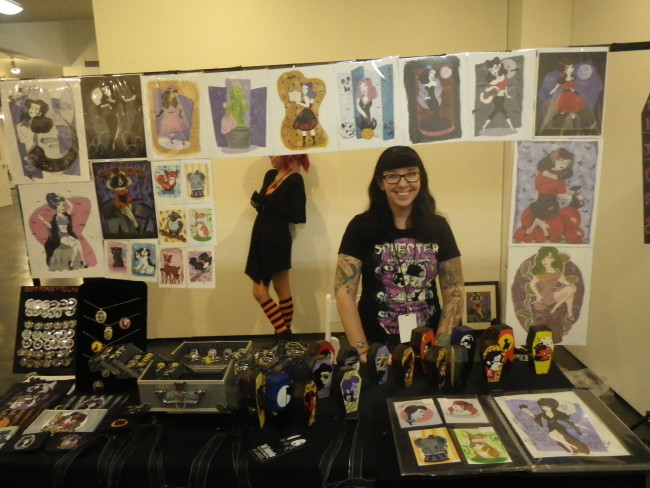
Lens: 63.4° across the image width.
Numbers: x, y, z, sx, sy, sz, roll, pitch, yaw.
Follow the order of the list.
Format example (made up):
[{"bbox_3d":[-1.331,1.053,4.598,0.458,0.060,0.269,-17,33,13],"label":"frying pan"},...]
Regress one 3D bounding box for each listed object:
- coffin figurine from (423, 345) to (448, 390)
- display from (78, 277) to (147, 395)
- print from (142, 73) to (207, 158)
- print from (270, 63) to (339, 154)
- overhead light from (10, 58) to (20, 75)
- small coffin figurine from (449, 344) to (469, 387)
[{"bbox_3d":[0.326,0.360,1.539,0.062,0.121,0.041,-12,15,-39],"label":"coffin figurine"},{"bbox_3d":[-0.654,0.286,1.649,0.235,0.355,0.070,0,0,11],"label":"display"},{"bbox_3d":[-0.509,-0.436,1.804,0.217,0.280,0.008,-1,12,5],"label":"print"},{"bbox_3d":[-0.070,-0.448,1.766,0.218,0.283,0.010,-2,11,5],"label":"print"},{"bbox_3d":[-4.707,-2.700,8.000,0.125,0.220,0.125,-3,12,0],"label":"overhead light"},{"bbox_3d":[0.408,0.363,1.577,0.047,0.130,0.062,-2,12,2],"label":"small coffin figurine"}]

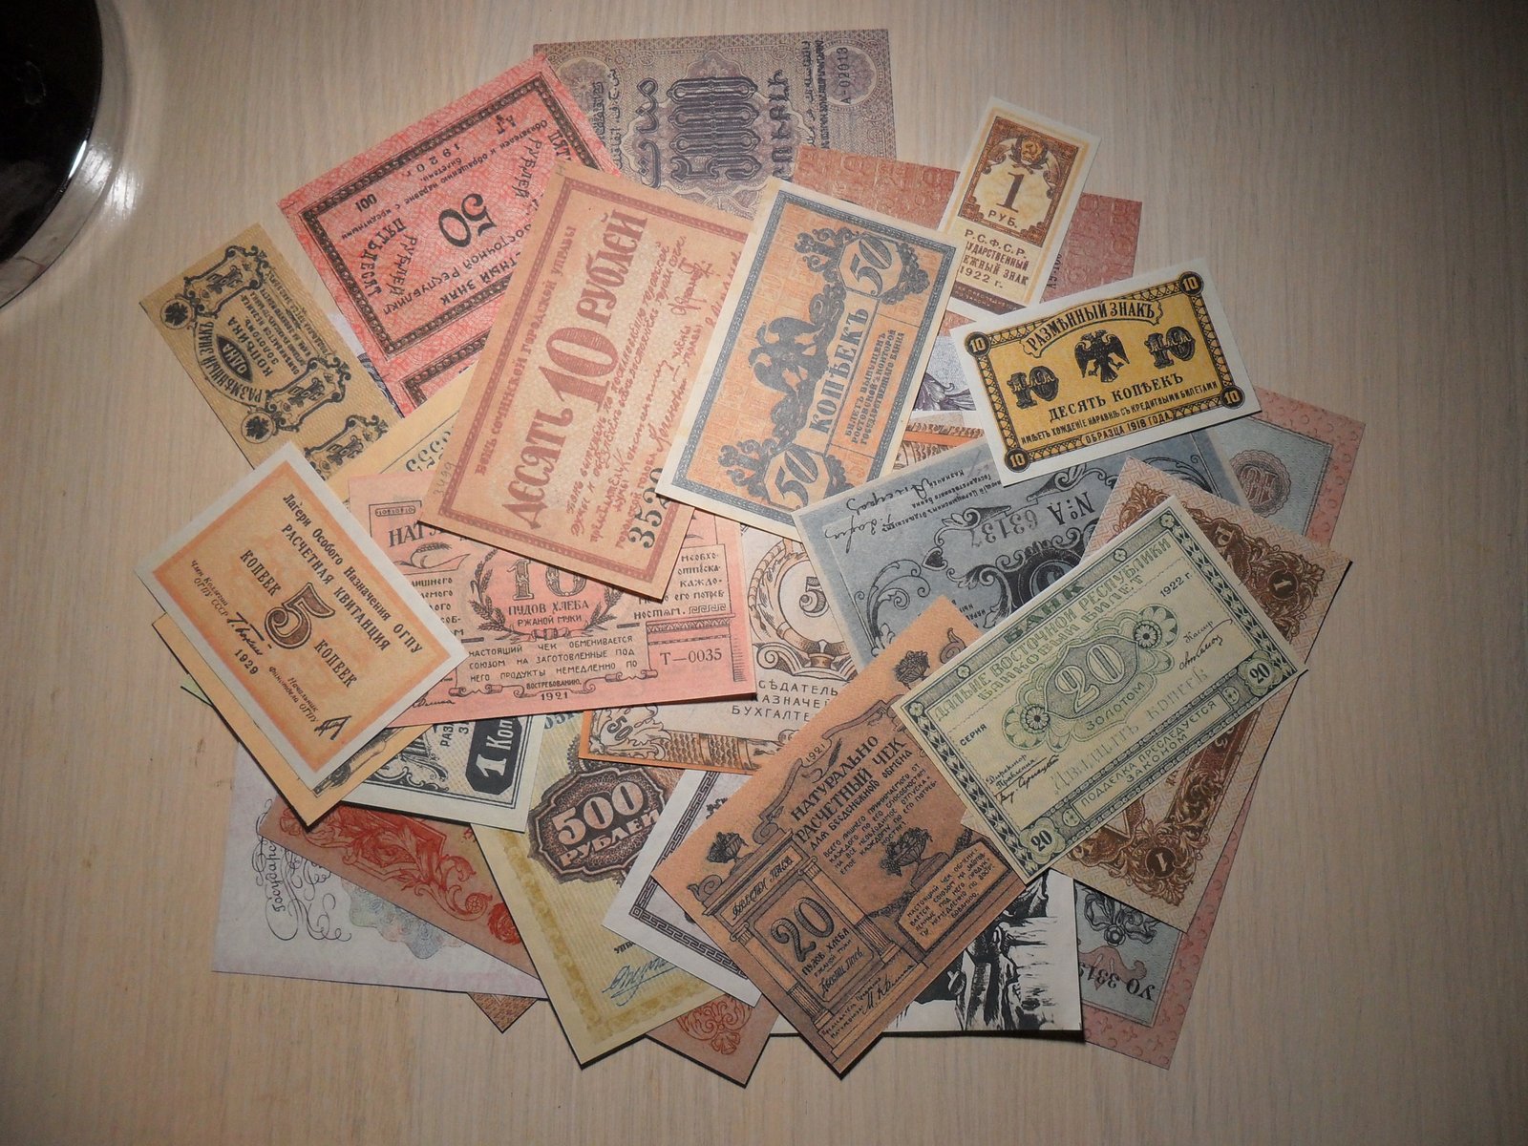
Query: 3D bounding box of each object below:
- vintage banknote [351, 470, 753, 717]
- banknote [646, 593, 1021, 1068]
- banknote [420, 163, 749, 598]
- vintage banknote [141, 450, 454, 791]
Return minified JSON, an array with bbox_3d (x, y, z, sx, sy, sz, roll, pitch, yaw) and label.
[{"bbox_3d":[-0.063,0.004,0.358,0.115,0.002,0.077,-6,82,-2],"label":"vintage banknote"},{"bbox_3d":[0.037,0.076,0.351,0.119,0.002,0.079,-44,85,-6],"label":"banknote"},{"bbox_3d":[-0.047,-0.060,0.367,0.077,0.002,0.120,19,82,1],"label":"banknote"},{"bbox_3d":[-0.137,0.011,0.355,0.058,0.002,0.086,-42,85,-6],"label":"vintage banknote"}]

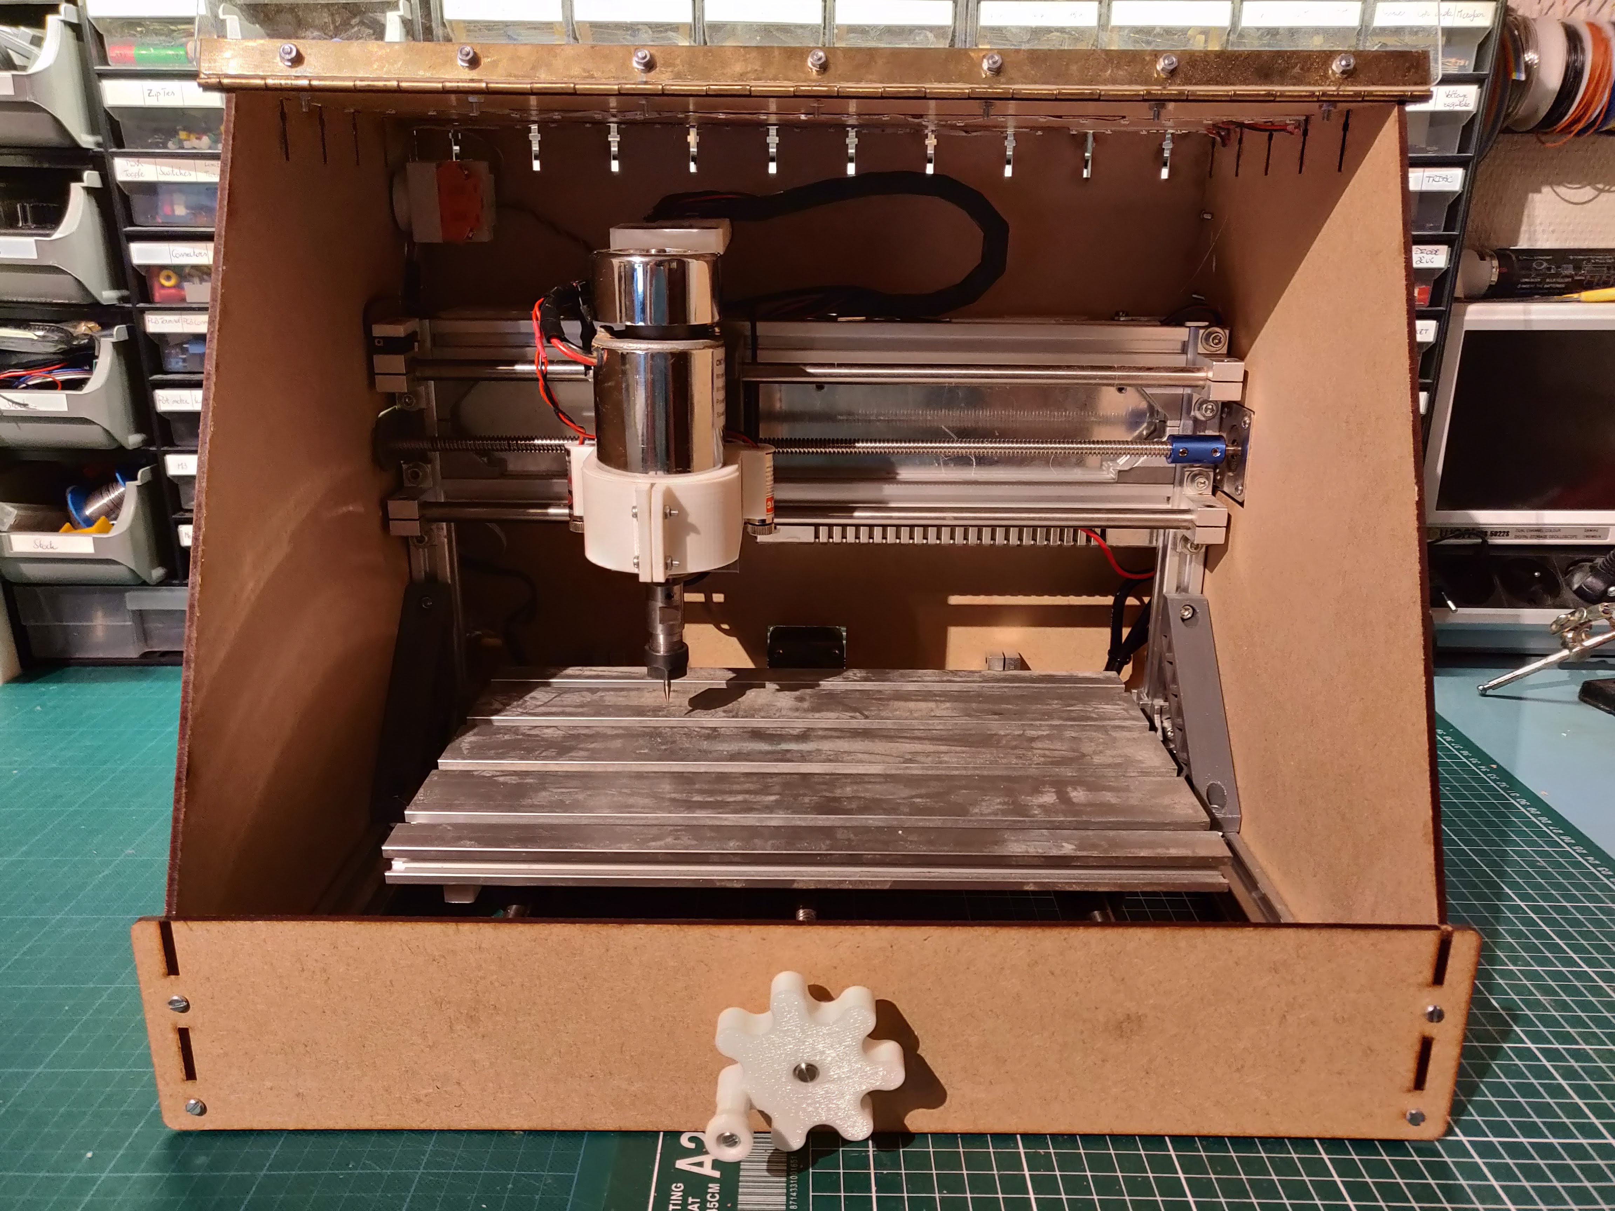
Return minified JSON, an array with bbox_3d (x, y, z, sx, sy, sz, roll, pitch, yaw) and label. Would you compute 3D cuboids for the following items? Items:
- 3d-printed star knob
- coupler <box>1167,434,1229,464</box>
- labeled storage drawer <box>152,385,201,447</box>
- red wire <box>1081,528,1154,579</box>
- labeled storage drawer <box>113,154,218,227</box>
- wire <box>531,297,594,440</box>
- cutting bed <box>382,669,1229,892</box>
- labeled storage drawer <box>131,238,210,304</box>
[{"bbox_3d":[0.001,0.147,0.362,0.061,0.060,0.025,0,18,1],"label":"3d-printed star knob"},{"bbox_3d":[0.186,-0.075,0.558,0.025,0.014,0.014,0,18,1],"label":"coupler"},{"bbox_3d":[-0.383,-0.143,0.820,0.074,0.040,0.140,0,18,0],"label":"labeled storage drawer"},{"bbox_3d":[0.167,-0.028,0.630,0.041,0.029,0.020,0,18,1],"label":"red wire"},{"bbox_3d":[-0.389,-0.273,0.777,0.069,0.041,0.125,0,18,0],"label":"labeled storage drawer"},{"bbox_3d":[-0.100,-0.097,0.477,0.026,0.058,0.027,0,18,1],"label":"wire"},{"bbox_3d":[0.000,0.066,0.497,0.300,0.015,0.180,0,18,1],"label":"cutting bed"},{"bbox_3d":[-0.389,-0.227,0.792,0.069,0.040,0.125,0,18,0],"label":"labeled storage drawer"}]

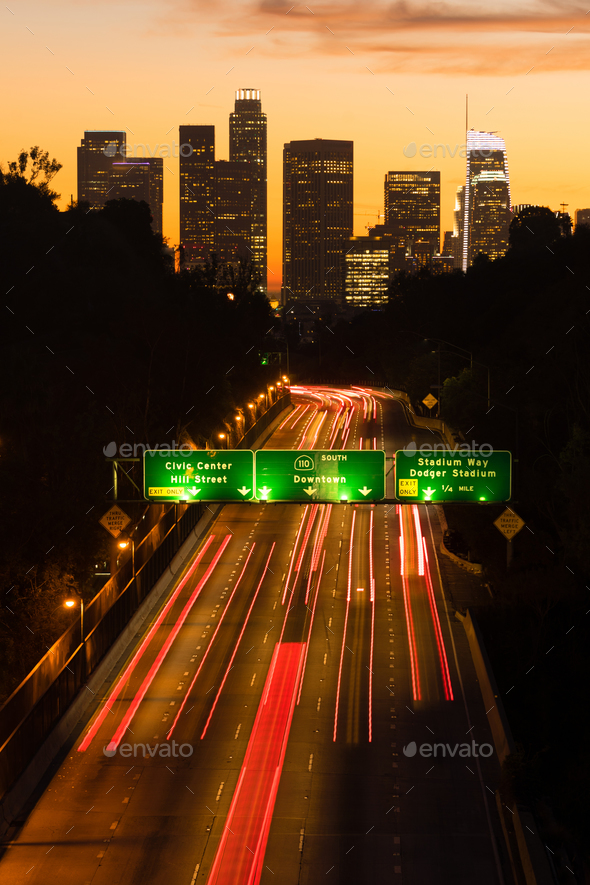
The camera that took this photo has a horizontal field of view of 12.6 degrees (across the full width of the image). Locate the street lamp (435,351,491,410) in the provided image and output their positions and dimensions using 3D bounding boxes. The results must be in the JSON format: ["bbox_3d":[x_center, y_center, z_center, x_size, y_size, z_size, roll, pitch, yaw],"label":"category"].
[{"bbox_3d":[17.772,-4.003,286.000,6.200,11.700,0.400,0,3,2],"label":"street lamp"}]

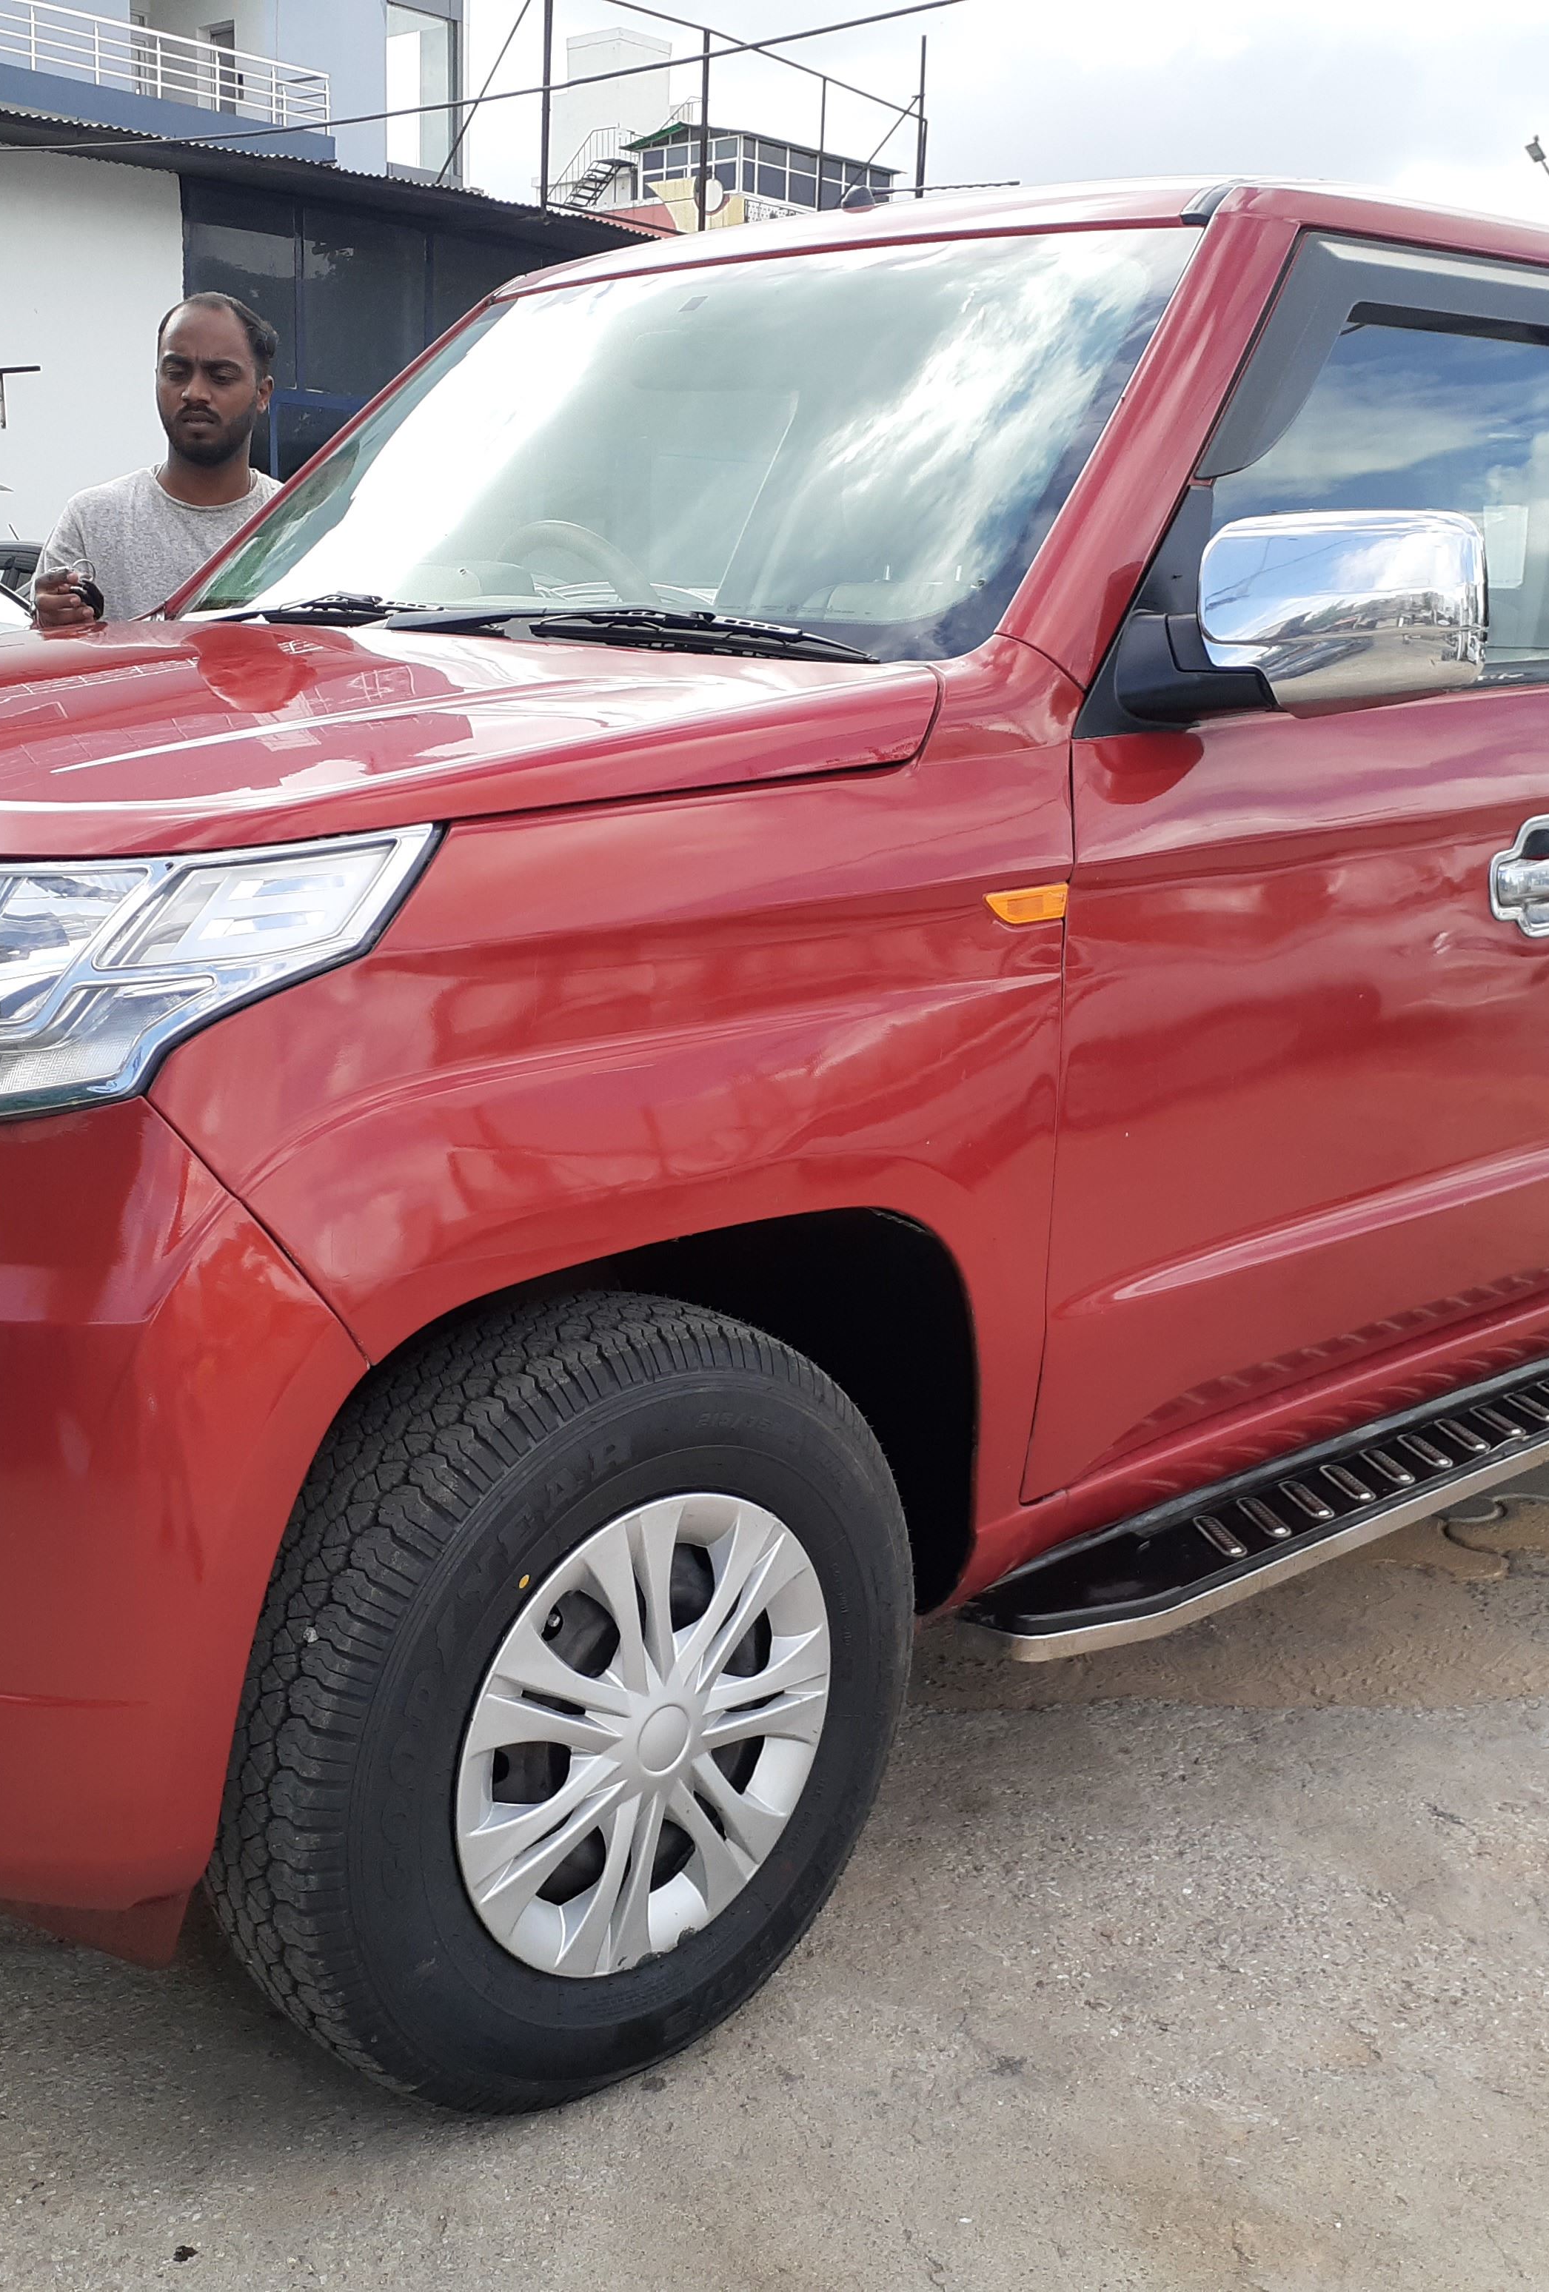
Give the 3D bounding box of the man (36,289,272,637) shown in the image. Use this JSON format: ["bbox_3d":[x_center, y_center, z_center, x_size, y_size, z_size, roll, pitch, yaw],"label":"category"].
[{"bbox_3d":[-0.872,-0.443,3.800,0.500,1.730,0.330,2,12,2],"label":"man"}]

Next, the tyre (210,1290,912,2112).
[{"bbox_3d":[-0.175,0.485,2.121,0.700,0.700,0.220,-9,17,-41],"label":"tyre"}]

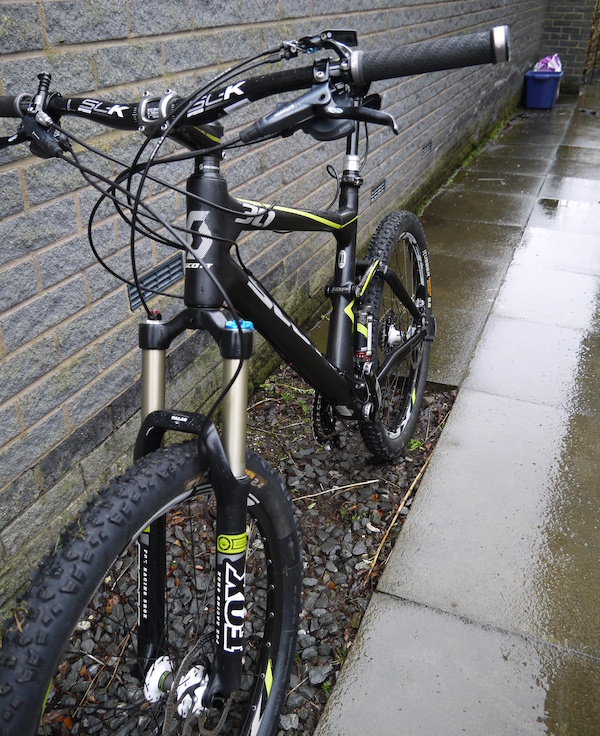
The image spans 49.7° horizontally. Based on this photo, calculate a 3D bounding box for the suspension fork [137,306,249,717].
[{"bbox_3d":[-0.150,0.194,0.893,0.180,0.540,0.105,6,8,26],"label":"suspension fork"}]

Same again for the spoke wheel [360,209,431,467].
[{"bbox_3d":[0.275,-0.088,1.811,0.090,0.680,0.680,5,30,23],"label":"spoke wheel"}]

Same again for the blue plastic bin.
[{"bbox_3d":[2.650,-3.030,7.030,0.365,0.345,0.480,11,33,21],"label":"blue plastic bin"}]

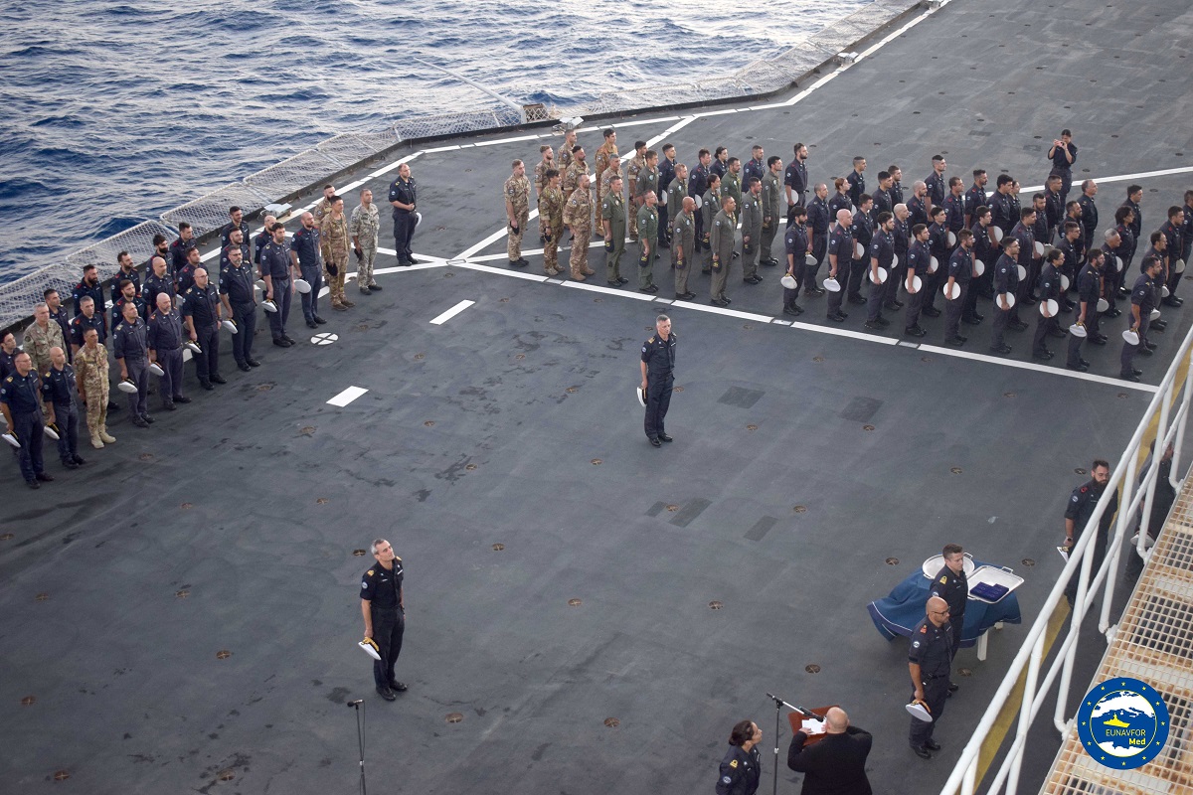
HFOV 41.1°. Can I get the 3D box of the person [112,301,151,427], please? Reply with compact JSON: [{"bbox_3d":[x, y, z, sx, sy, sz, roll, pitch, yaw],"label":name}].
[{"bbox_3d":[-6.217,-0.452,21.361,0.320,1.784,0.490,14,30,27],"label":"person"}]

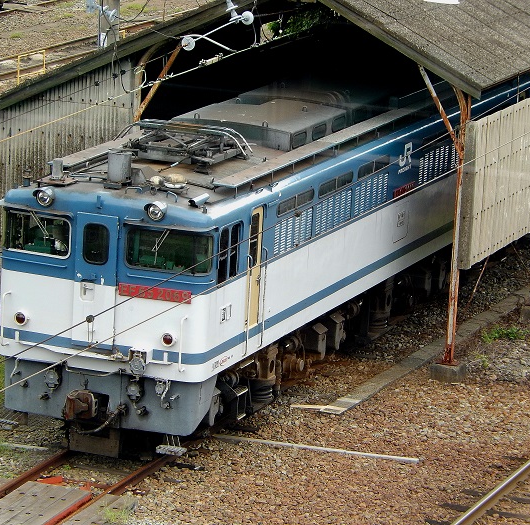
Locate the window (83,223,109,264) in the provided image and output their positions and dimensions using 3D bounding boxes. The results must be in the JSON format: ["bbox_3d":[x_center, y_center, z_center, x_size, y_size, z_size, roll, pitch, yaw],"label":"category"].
[{"bbox_3d":[-2.042,-0.227,41.392,0.361,0.535,0.050,8,13,20],"label":"window"}]

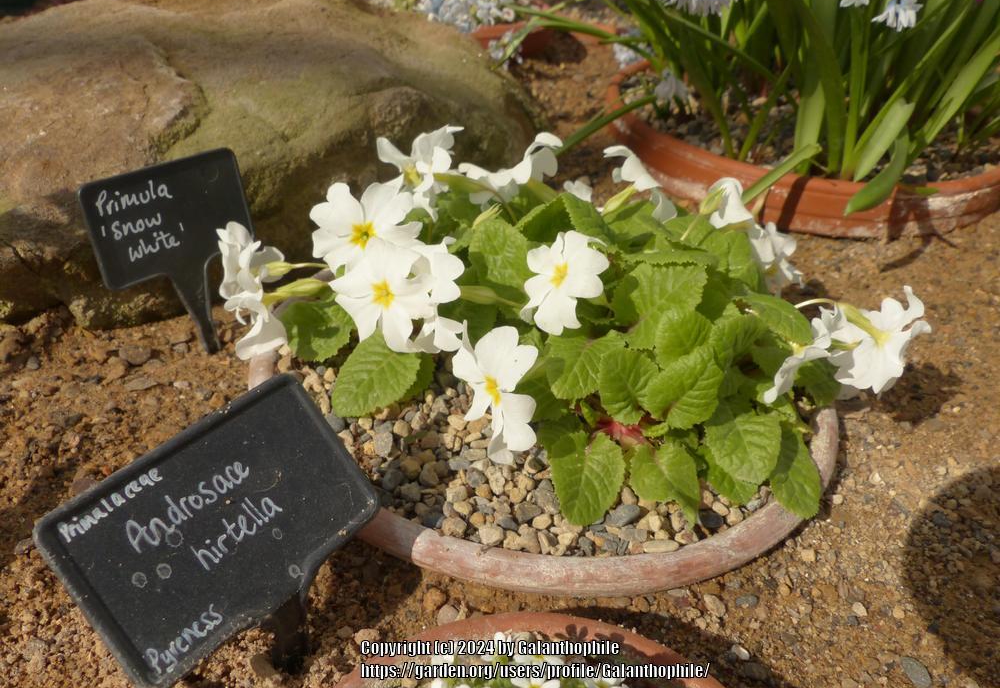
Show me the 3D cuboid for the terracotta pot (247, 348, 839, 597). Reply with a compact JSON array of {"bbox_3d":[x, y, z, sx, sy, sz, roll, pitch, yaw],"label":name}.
[{"bbox_3d":[0.013,0.041,0.317,0.206,0.100,0.206,4,34,-2],"label":"terracotta pot"}]

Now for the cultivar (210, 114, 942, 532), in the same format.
[{"bbox_3d":[0.025,-0.021,0.276,0.242,0.075,0.185,5,34,0],"label":"cultivar"}]

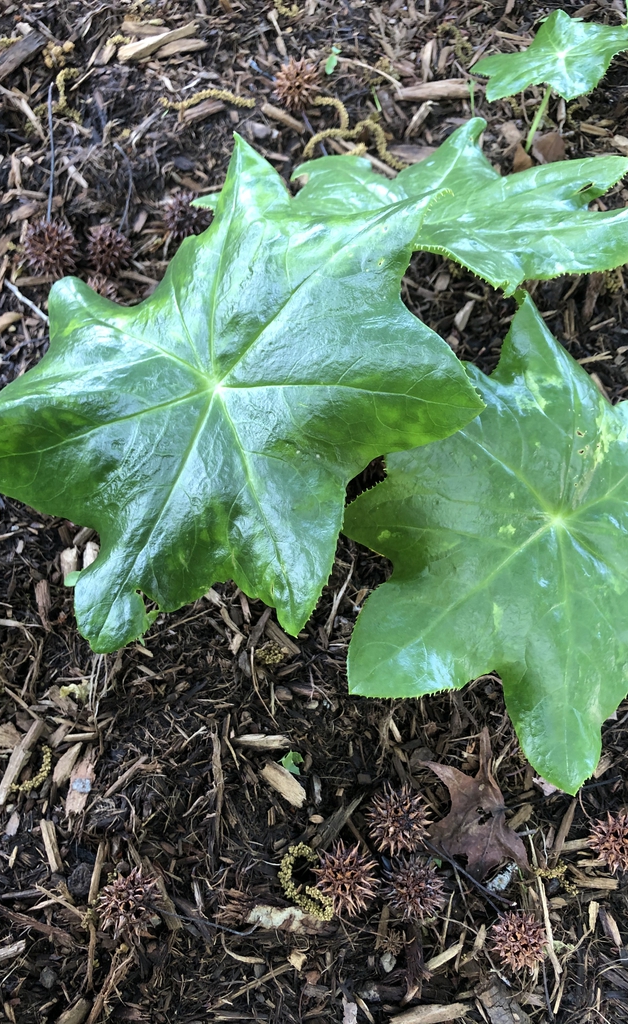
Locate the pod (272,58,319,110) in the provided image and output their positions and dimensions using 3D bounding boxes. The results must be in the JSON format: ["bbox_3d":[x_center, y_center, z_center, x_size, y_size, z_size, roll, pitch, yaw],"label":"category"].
[{"bbox_3d":[-0.013,-0.306,0.594,0.034,0.033,0.034,0,73,0],"label":"pod"}]

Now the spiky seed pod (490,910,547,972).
[{"bbox_3d":[0.106,0.224,0.431,0.030,0.029,0.030,0,73,0],"label":"spiky seed pod"}]

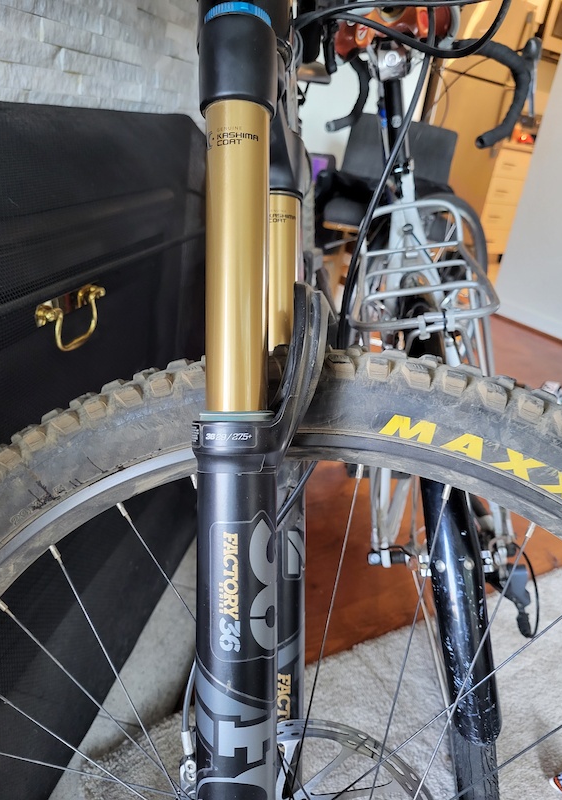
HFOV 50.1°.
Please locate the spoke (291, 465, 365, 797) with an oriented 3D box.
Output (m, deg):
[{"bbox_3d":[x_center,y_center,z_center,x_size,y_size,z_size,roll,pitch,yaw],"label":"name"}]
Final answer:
[{"bbox_3d":[0.022,0.181,0.386,0.004,0.284,0.004,12,-6,8],"label":"spoke"}]

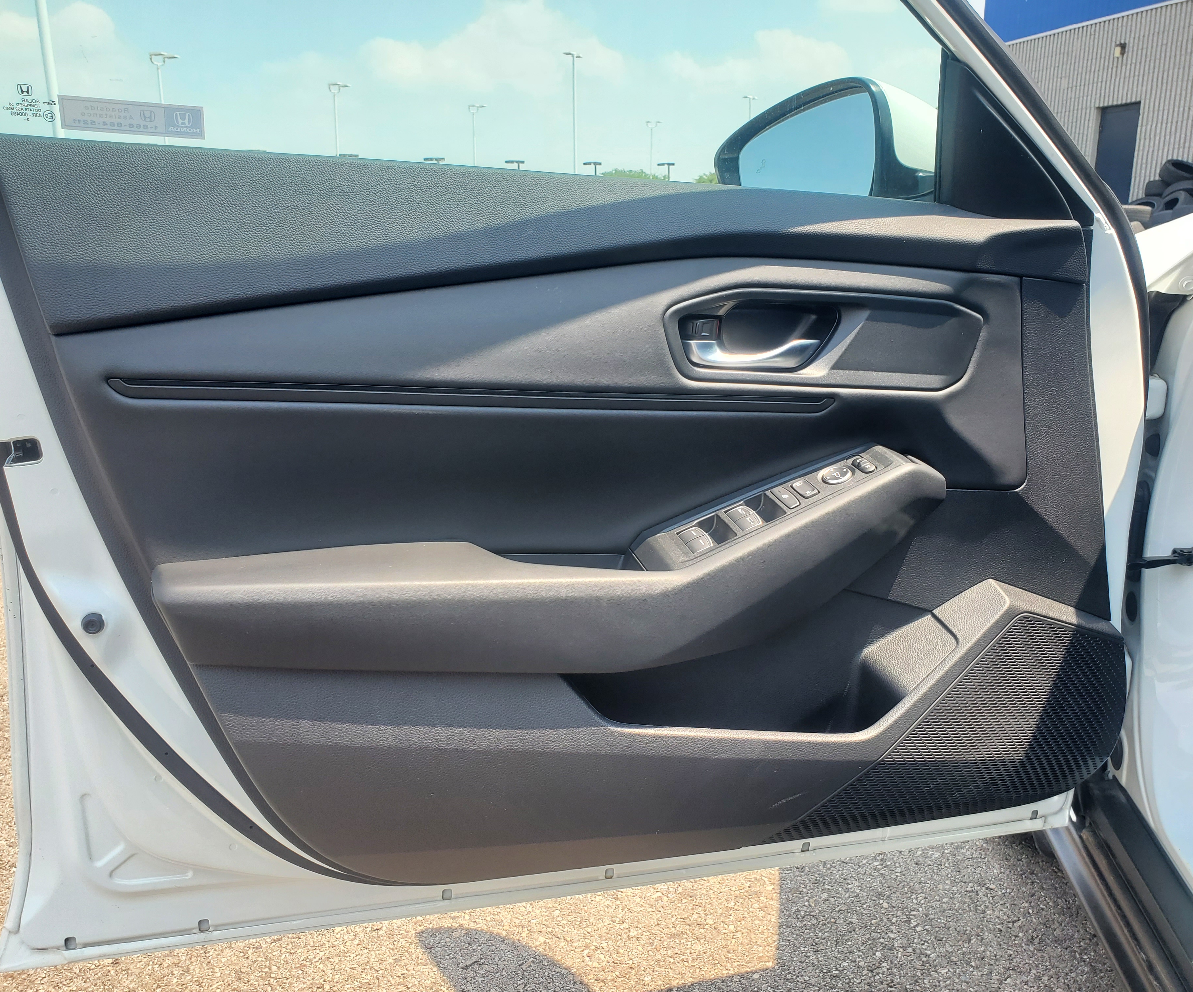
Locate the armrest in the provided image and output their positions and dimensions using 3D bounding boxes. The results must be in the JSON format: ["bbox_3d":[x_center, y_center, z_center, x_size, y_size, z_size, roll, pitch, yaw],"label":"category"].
[{"bbox_3d":[-0.007,0.061,0.795,0.634,0.156,0.095,-4,14,-11],"label":"armrest"}]

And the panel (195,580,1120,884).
[{"bbox_3d":[0.109,0.226,0.900,0.868,0.278,0.100,-4,14,-11],"label":"panel"}]

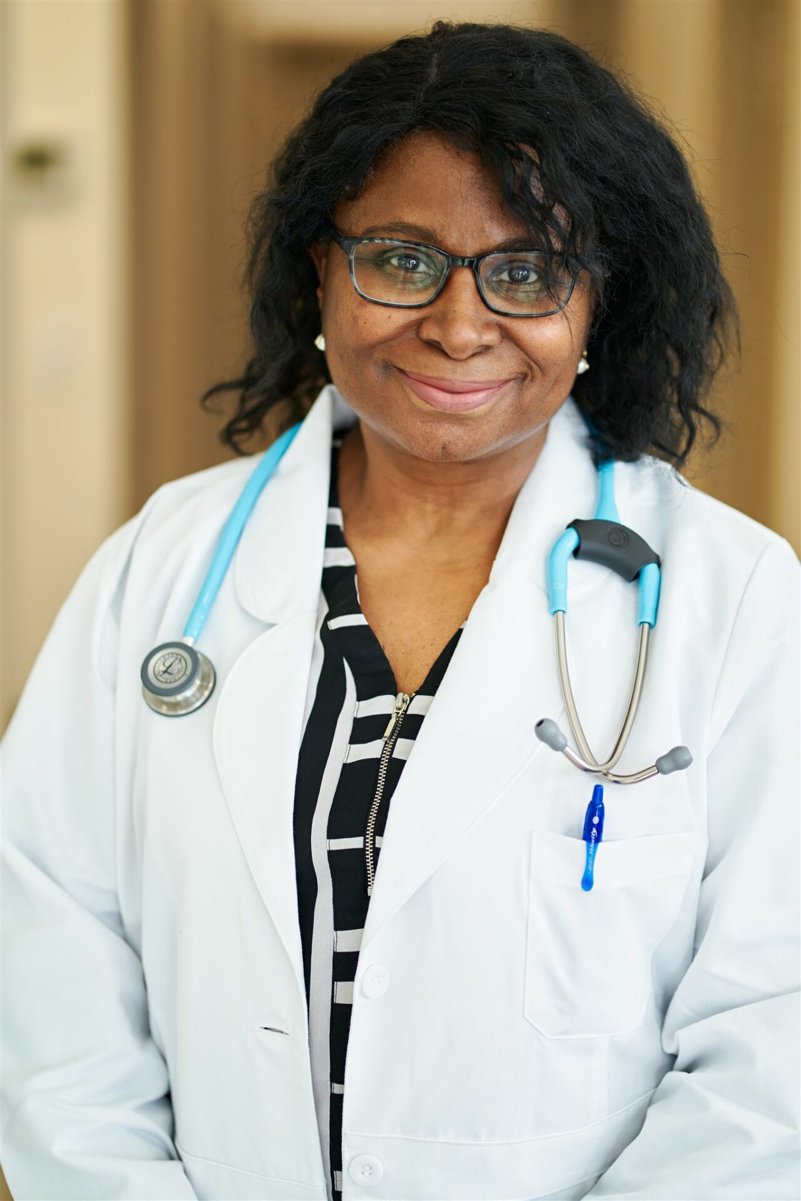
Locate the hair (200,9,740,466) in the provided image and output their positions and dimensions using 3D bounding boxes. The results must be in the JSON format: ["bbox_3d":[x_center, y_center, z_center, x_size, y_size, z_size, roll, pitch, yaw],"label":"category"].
[{"bbox_3d":[0.043,-0.222,1.750,0.325,0.272,0.250,4,10,-2],"label":"hair"}]

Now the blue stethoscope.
[{"bbox_3d":[0.014,-0.014,1.715,0.330,0.235,0.185,3,10,10],"label":"blue stethoscope"}]

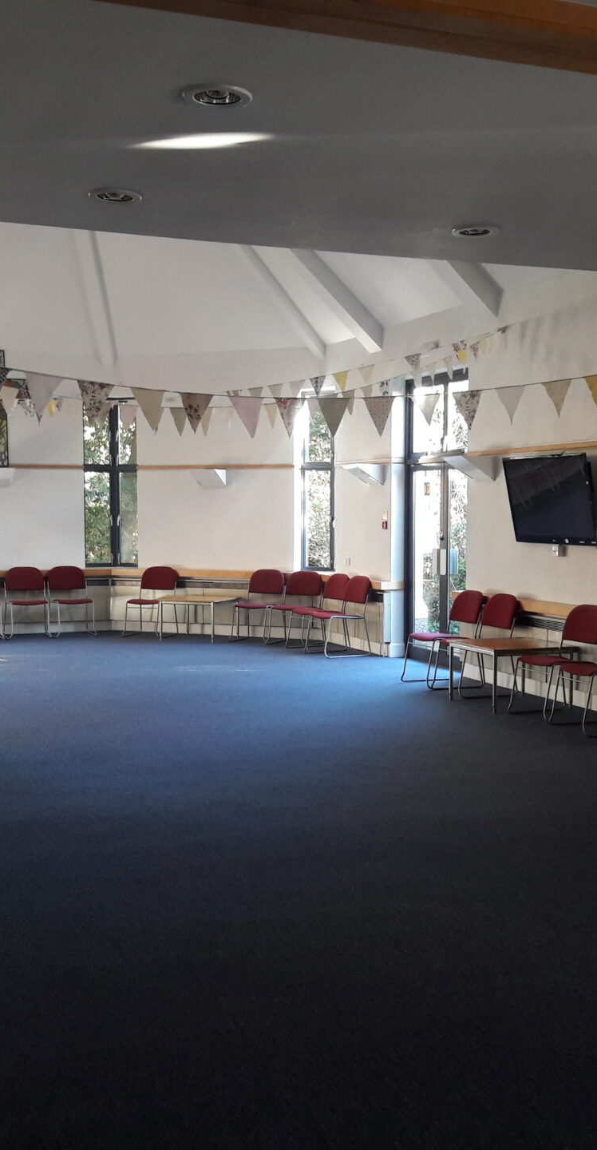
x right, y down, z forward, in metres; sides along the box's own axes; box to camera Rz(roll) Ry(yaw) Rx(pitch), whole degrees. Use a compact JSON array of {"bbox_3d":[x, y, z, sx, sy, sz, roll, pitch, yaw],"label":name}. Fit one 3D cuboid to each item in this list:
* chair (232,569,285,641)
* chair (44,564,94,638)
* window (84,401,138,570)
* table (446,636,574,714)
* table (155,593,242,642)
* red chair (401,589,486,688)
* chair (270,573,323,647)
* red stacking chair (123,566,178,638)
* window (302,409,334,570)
[{"bbox_3d":[-0.470,0.365,14.545,0.508,0.830,0.578,1,3,23],"label":"chair"},{"bbox_3d":[-2.782,0.311,15.160,0.505,0.822,0.564,-1,4,-23],"label":"chair"},{"bbox_3d":[-2.335,-1.144,15.428,0.680,2.050,0.170,0,3,2],"label":"window"},{"bbox_3d":[1.668,0.780,9.742,0.720,0.468,0.740,-1,3,-21],"label":"table"},{"bbox_3d":[-1.162,0.513,14.657,0.703,0.475,0.703,1,4,23],"label":"table"},{"bbox_3d":[1.288,0.559,11.049,0.578,0.830,0.508,-1,3,-23],"label":"red chair"},{"bbox_3d":[-0.040,0.371,14.102,0.505,0.822,0.564,2,4,27],"label":"chair"},{"bbox_3d":[-1.807,0.331,15.173,0.508,0.830,0.578,1,3,20],"label":"red stacking chair"},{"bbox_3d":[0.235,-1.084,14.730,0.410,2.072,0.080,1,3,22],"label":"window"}]

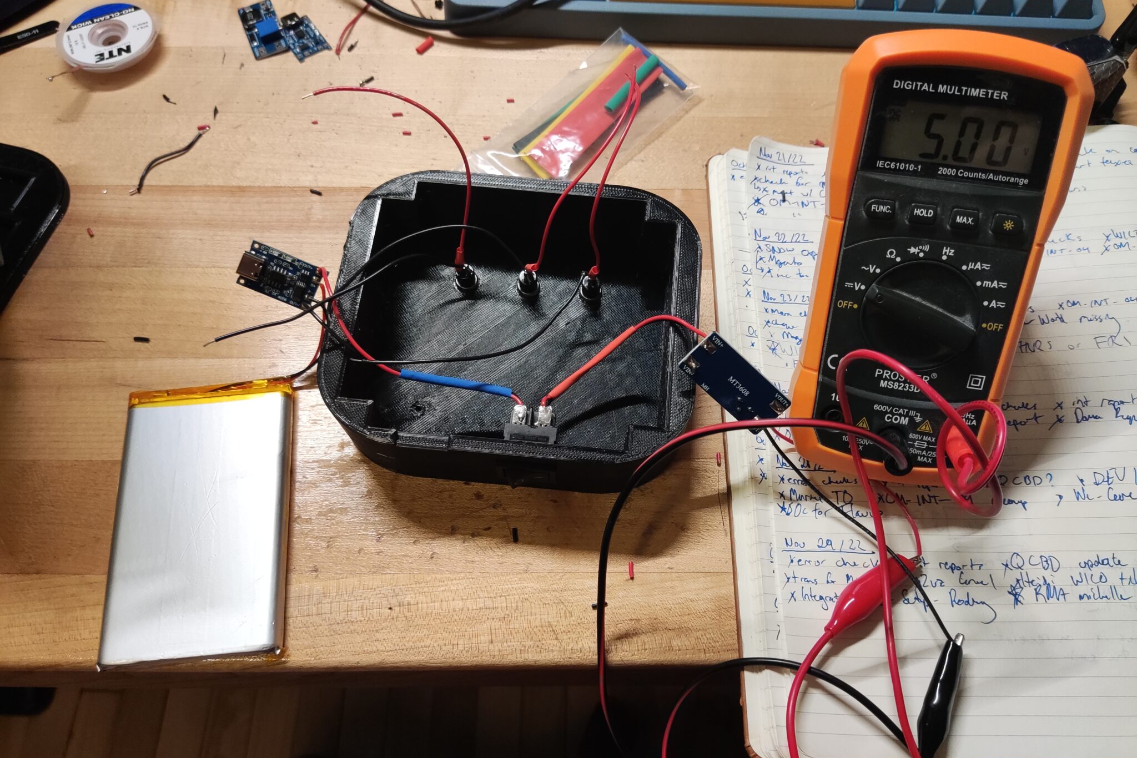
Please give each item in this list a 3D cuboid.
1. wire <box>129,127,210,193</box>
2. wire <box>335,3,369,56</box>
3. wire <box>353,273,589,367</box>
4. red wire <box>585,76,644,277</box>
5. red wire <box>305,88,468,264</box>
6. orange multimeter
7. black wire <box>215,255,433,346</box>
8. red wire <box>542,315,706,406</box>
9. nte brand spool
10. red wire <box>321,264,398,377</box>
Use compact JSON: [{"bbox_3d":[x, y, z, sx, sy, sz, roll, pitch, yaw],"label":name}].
[{"bbox_3d":[-0.184,-0.102,0.379,0.007,0.004,0.049,35,68,15],"label":"wire"},{"bbox_3d":[-0.109,-0.176,0.411,0.005,0.006,0.034,20,69,7],"label":"wire"},{"bbox_3d":[-0.030,-0.018,0.305,0.099,0.027,0.019,-29,68,-14],"label":"wire"},{"bbox_3d":[0.017,-0.075,0.306,0.008,0.075,0.039,23,66,10],"label":"red wire"},{"bbox_3d":[-0.063,-0.082,0.312,0.060,0.065,0.024,27,67,12],"label":"red wire"},{"bbox_3d":[0.121,-0.039,0.284,0.074,0.047,0.147,10,102,12],"label":"orange multimeter"},{"bbox_3d":[-0.083,-0.027,0.302,0.096,0.038,0.012,-36,70,-17],"label":"black wire"},{"bbox_3d":[0.018,-0.008,0.301,0.059,0.045,0.016,-8,68,-4],"label":"red wire"},{"bbox_3d":[-0.225,-0.166,0.406,0.047,0.012,0.047,0,64,-1],"label":"nte brand spool"},{"bbox_3d":[-0.080,-0.019,0.307,0.010,0.025,0.045,-38,73,-14],"label":"red wire"}]

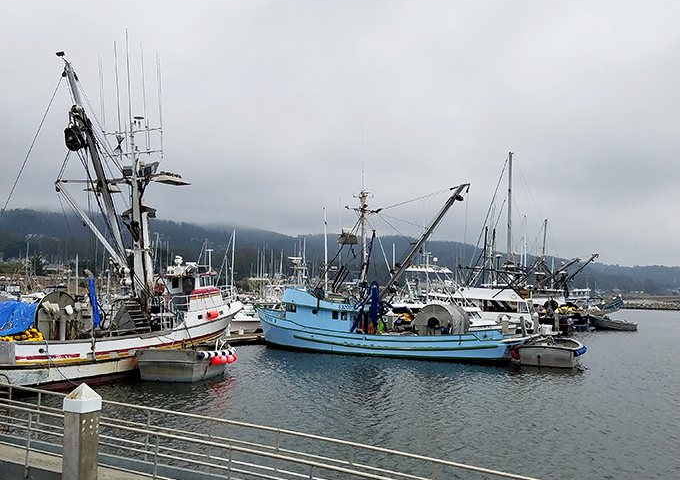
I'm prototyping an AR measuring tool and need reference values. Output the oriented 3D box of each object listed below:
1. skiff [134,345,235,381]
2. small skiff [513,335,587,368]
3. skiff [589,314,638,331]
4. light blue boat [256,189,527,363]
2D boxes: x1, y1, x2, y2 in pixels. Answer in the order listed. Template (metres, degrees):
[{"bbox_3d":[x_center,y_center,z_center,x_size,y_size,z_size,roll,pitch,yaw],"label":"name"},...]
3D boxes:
[{"bbox_3d":[-7.472,6.050,26.175,3.000,1.500,5.000,-1,-6,12],"label":"skiff"},{"bbox_3d":[13.654,6.973,32.277,3.100,1.500,5.300,-3,-7,29],"label":"small skiff"},{"bbox_3d":[36.259,11.152,67.920,5.900,1.500,2.000,-4,-8,37],"label":"skiff"},{"bbox_3d":[2.949,2.274,38.767,19.900,12.000,5.600,-1,-7,17],"label":"light blue boat"}]

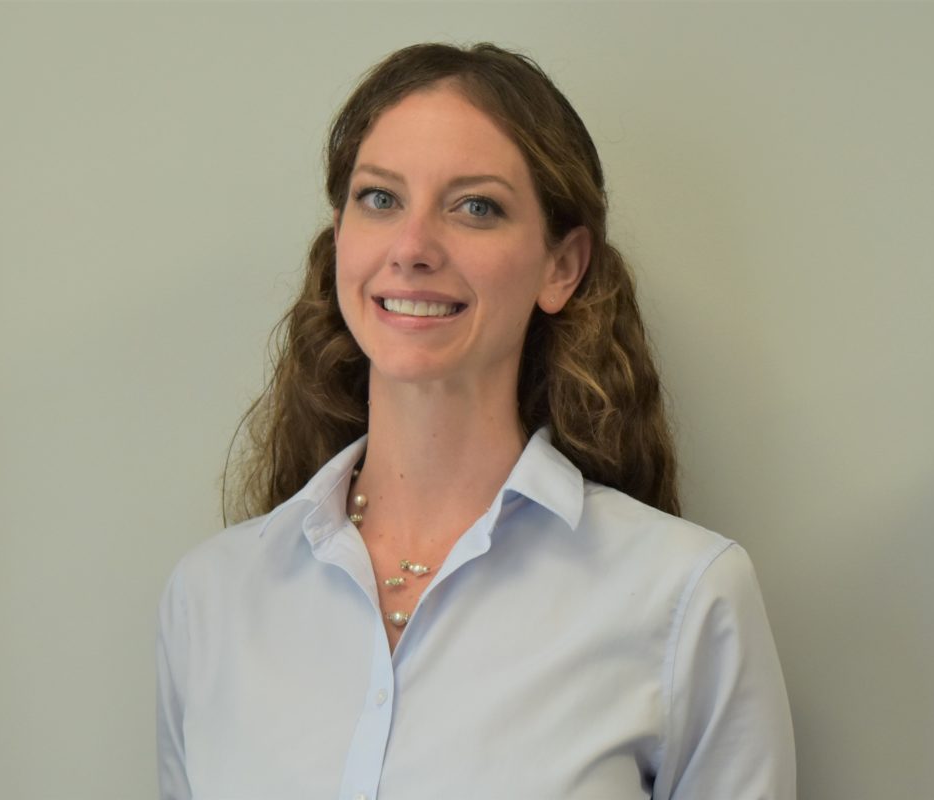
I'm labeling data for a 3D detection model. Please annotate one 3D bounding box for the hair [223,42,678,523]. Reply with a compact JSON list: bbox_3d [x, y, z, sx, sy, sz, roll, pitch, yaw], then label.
[{"bbox_3d":[-0.011,-0.075,1.790,0.285,0.325,0.230,0,0,20],"label":"hair"}]

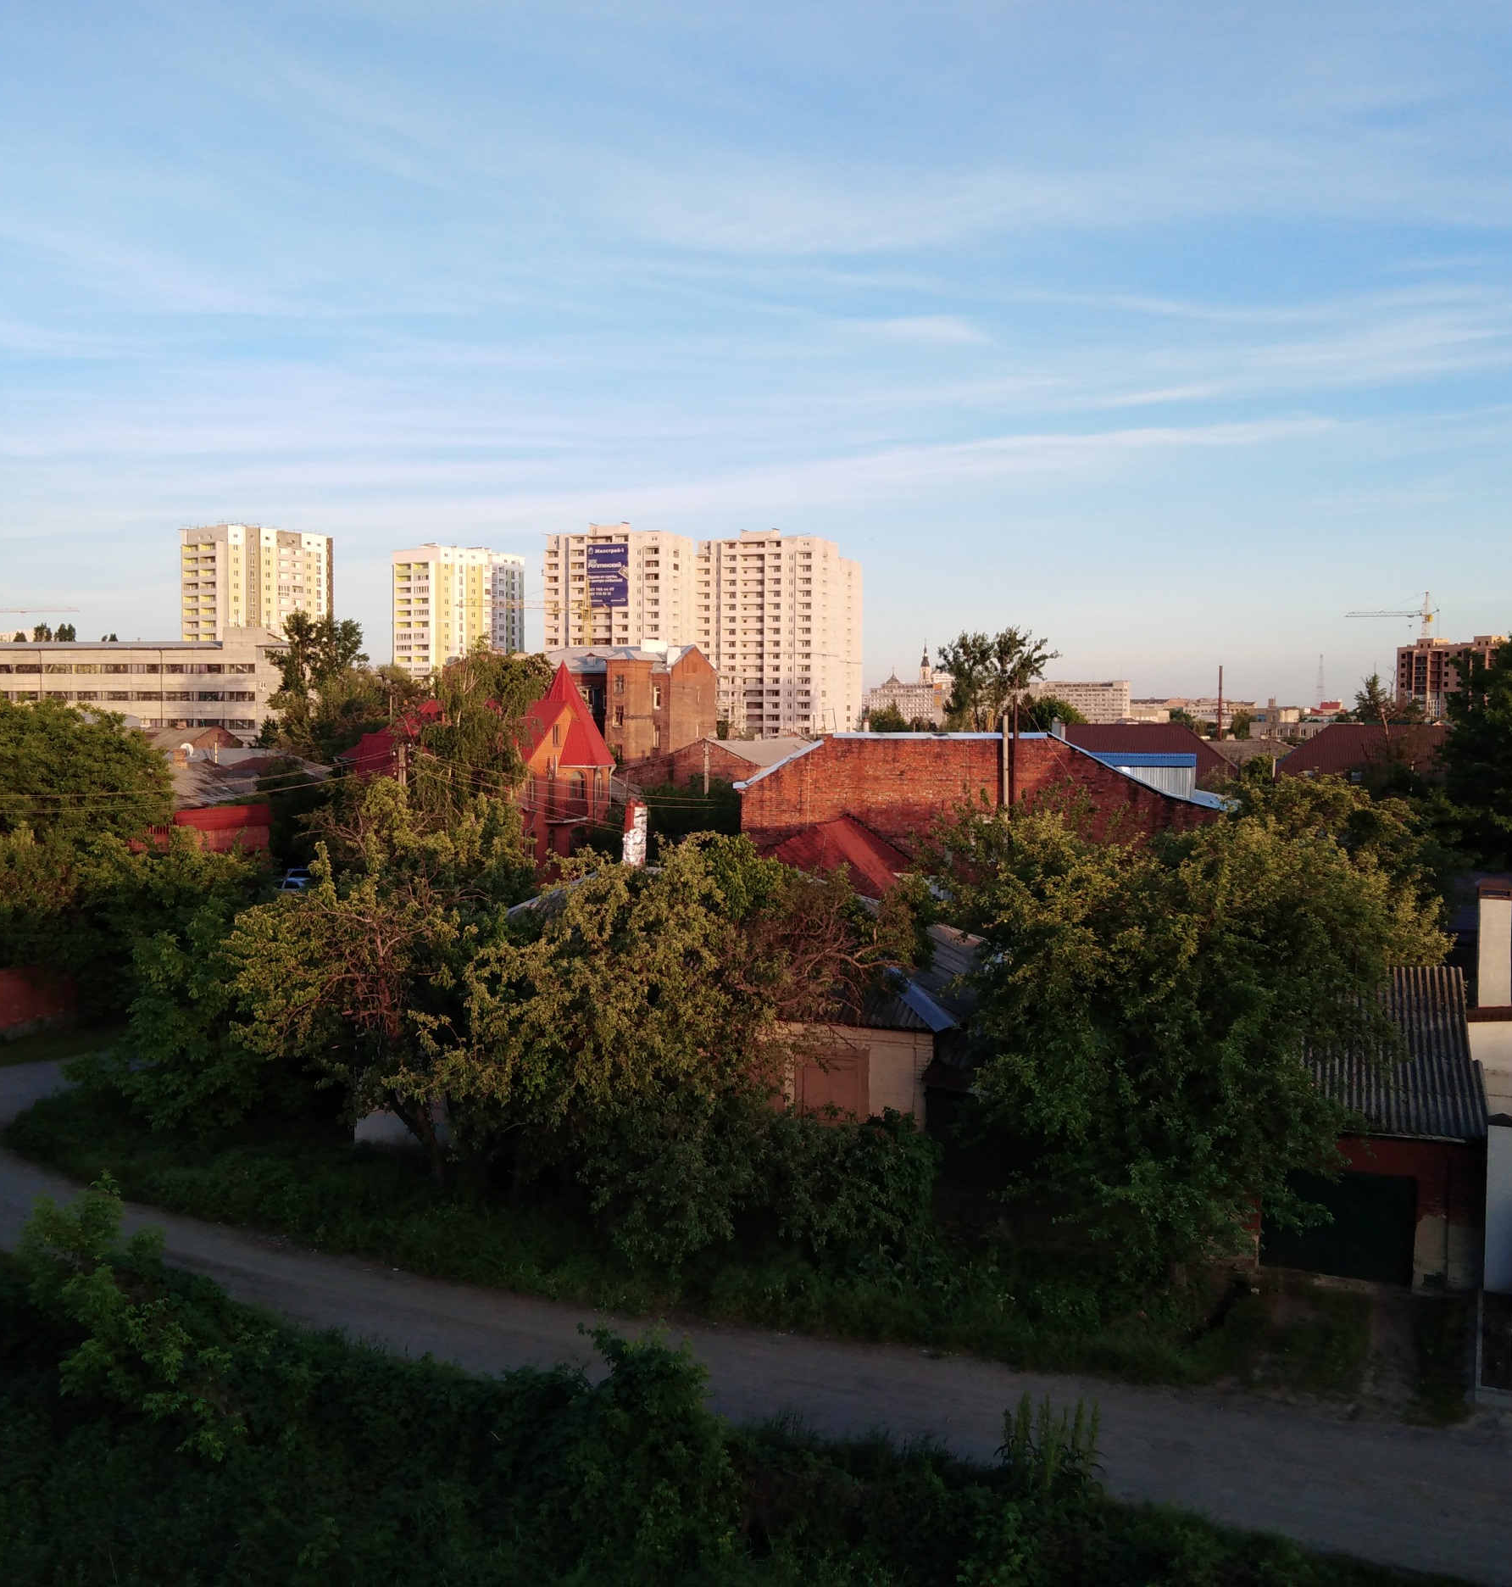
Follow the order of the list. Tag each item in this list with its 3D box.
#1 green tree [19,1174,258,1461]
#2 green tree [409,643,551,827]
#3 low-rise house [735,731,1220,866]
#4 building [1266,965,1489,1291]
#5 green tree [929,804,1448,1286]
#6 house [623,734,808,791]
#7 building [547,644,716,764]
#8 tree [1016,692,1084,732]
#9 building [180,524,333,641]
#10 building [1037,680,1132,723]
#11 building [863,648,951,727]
[{"bbox_3d":[-6.930,5.908,17.838,2.400,3.230,2.200,-1,3,-20],"label":"green tree"},{"bbox_3d":[-10.818,0.094,62.092,5.400,11.830,5.200,-1,3,-10],"label":"green tree"},{"bbox_3d":[8.803,2.277,53.413,15.150,8.620,12.000,2,3,25],"label":"low-rise house"},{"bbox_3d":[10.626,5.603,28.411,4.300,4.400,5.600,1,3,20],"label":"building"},{"bbox_3d":[7.024,4.000,25.801,7.900,7.610,7.200,1,3,15],"label":"green tree"},{"bbox_3d":[0.000,0.330,96.653,10.800,7.700,18.500,1,3,18],"label":"house"},{"bbox_3d":[-14.057,-7.677,176.518,16.500,17.260,11.500,2,3,25],"label":"building"},{"bbox_3d":[29.158,-4.125,159.966,7.500,12.200,7.500,1,3,10],"label":"tree"},{"bbox_3d":[-116.478,-34.193,370.610,18.500,51.650,28.000,2,3,38],"label":"building"},{"bbox_3d":[176.728,-44.828,870.417,52.000,32.270,15.000,2,3,37],"label":"building"},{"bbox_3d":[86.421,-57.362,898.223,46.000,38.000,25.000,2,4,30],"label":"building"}]

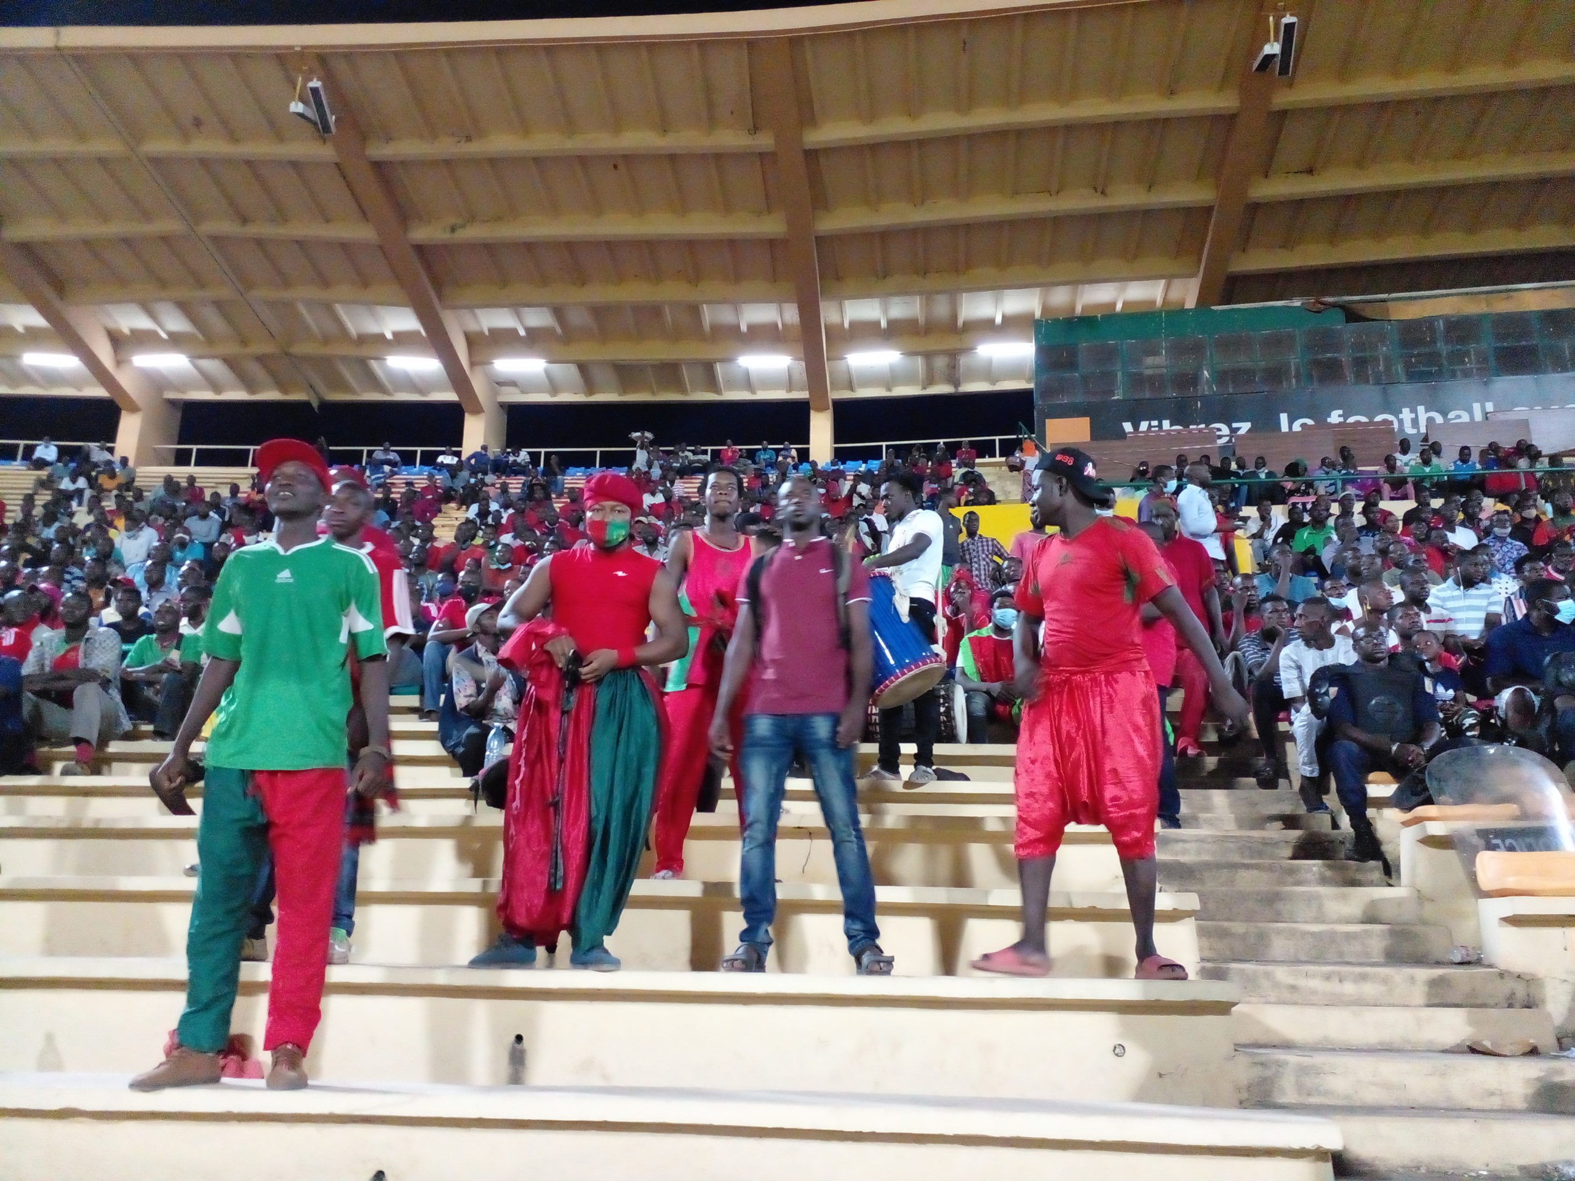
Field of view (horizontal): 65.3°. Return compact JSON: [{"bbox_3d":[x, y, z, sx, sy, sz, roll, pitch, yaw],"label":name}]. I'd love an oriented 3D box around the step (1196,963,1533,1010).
[{"bbox_3d":[2.129,1.502,4.650,1.205,0.150,0.360,-1,-16,5],"label":"step"}]

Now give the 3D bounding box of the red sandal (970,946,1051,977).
[{"bbox_3d":[0.705,1.173,3.879,0.270,0.085,0.105,16,-21,-27],"label":"red sandal"}]

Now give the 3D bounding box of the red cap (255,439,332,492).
[{"bbox_3d":[-1.432,-0.370,3.570,0.185,0.130,0.265,3,-46,-8],"label":"red cap"}]

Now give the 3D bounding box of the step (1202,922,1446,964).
[{"bbox_3d":[2.118,1.459,5.064,1.068,0.155,0.360,-1,-16,5],"label":"step"}]

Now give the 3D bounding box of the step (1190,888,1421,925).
[{"bbox_3d":[2.186,1.412,5.472,1.096,0.155,0.360,-1,-16,5],"label":"step"}]

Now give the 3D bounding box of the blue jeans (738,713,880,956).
[{"bbox_3d":[0.075,0.764,4.100,0.460,0.870,0.280,1,-16,0],"label":"blue jeans"}]

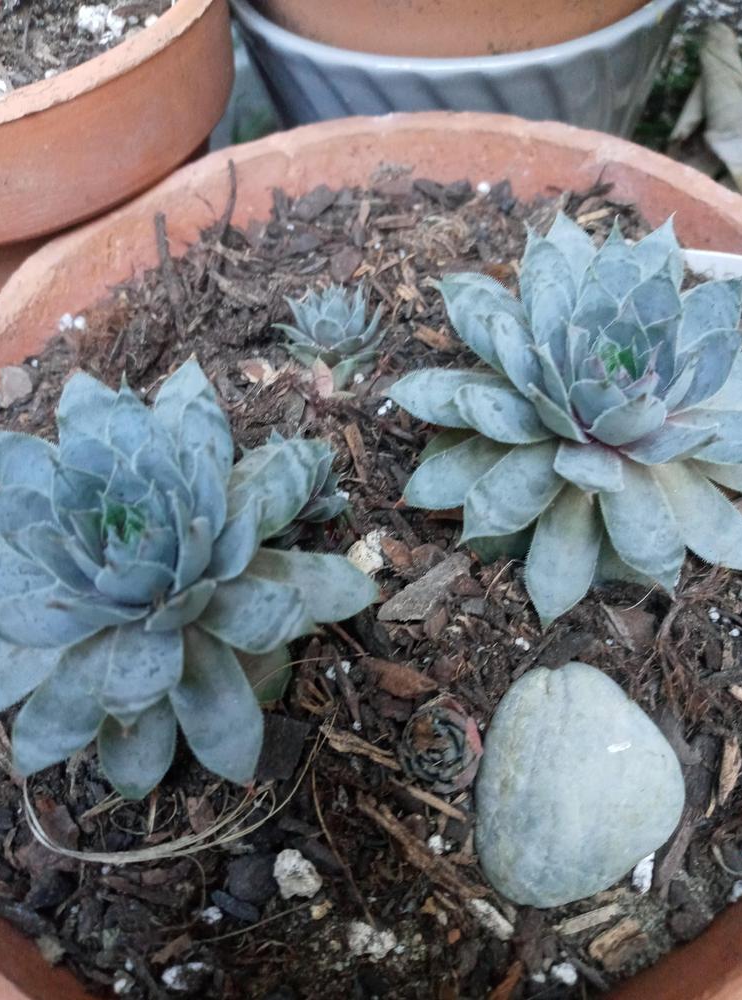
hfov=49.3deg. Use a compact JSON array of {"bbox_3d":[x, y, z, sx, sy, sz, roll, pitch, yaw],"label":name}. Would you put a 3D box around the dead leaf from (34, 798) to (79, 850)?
[{"bbox_3d":[-0.093,0.096,0.241,0.008,0.003,0.021,-38,61,-13],"label":"dead leaf"}]

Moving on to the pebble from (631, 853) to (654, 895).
[{"bbox_3d":[0.071,0.098,0.213,0.005,0.004,0.010,8,61,14],"label":"pebble"}]

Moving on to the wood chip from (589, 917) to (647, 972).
[{"bbox_3d":[0.059,0.105,0.191,0.013,0.005,0.007,-37,62,-14],"label":"wood chip"}]

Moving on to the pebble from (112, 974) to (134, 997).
[{"bbox_3d":[-0.066,0.130,0.216,0.005,0.004,0.005,-24,59,-6],"label":"pebble"}]

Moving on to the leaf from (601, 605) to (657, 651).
[{"bbox_3d":[0.082,0.040,0.256,0.014,0.006,0.015,-21,60,-1],"label":"leaf"}]

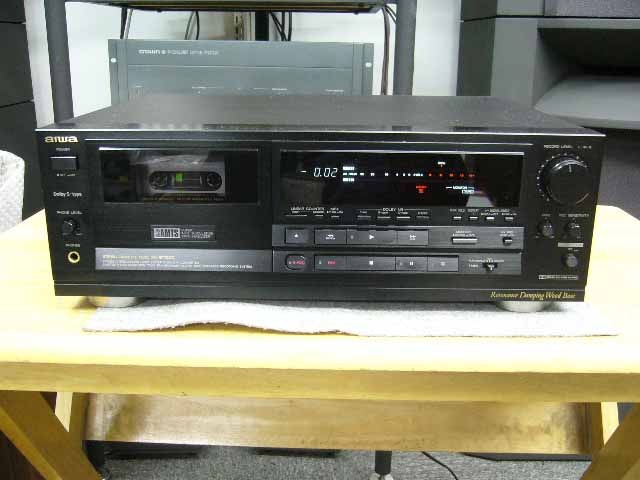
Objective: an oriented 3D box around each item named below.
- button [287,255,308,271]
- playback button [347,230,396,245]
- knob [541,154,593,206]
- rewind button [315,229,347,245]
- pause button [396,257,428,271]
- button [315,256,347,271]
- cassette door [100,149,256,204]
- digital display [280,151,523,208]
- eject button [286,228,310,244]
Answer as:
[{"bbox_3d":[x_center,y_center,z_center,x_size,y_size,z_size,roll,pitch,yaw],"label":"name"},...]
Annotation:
[{"bbox_3d":[-0.019,0.018,0.517,0.017,0.013,0.006,1,17,0],"label":"button"},{"bbox_3d":[0.041,-0.002,0.510,0.039,0.012,0.006,1,17,0],"label":"playback button"},{"bbox_3d":[0.187,-0.044,0.489,0.033,0.033,0.017,1,17,0],"label":"knob"},{"bbox_3d":[0.009,-0.002,0.510,0.025,0.012,0.006,1,17,0],"label":"rewind button"},{"bbox_3d":[0.074,0.020,0.517,0.025,0.012,0.006,1,17,0],"label":"pause button"},{"bbox_3d":[0.009,0.019,0.517,0.025,0.012,0.006,1,17,0],"label":"button"},{"bbox_3d":[-0.108,-0.050,0.502,0.122,0.043,0.010,1,17,0],"label":"cassette door"},{"bbox_3d":[0.063,-0.047,0.500,0.186,0.044,0.006,1,17,0],"label":"digital display"},{"bbox_3d":[-0.018,-0.002,0.510,0.017,0.012,0.006,1,17,0],"label":"eject button"}]

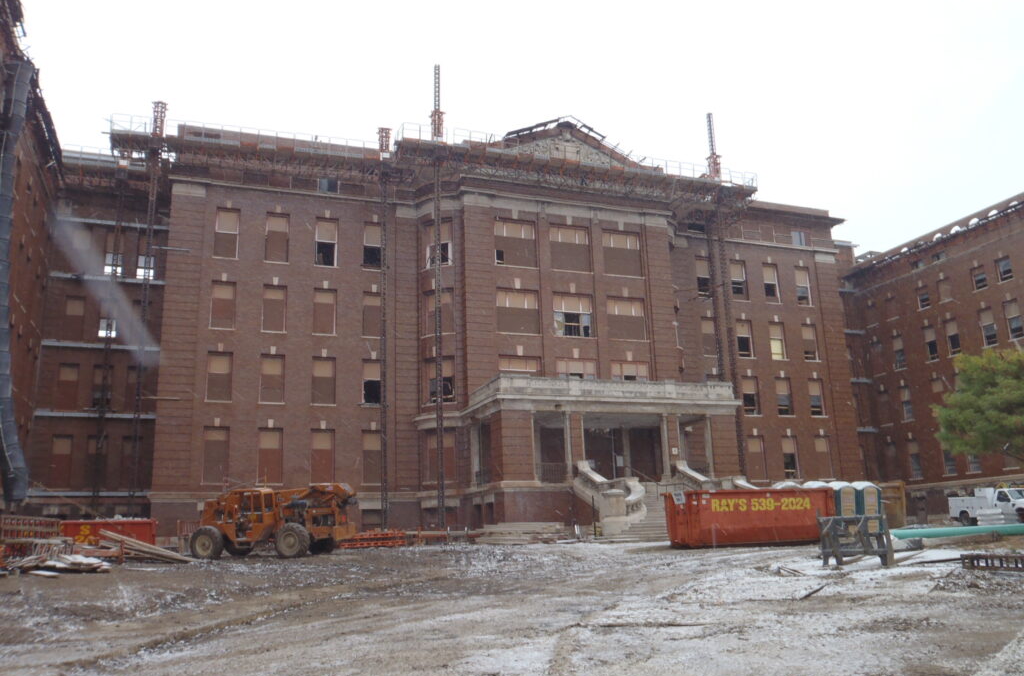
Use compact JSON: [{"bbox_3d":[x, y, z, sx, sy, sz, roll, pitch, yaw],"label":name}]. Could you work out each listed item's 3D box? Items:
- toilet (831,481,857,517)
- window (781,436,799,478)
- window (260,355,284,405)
[{"bbox_3d":[14.406,7.659,36.816,1.120,2.320,1.180,3,-14,-18],"label":"toilet"},{"bbox_3d":[17.577,7.591,52.280,1.126,2.726,0.170,3,-15,-20],"label":"window"},{"bbox_3d":[-13.813,2.398,47.820,1.396,2.871,0.200,3,-15,-21],"label":"window"}]

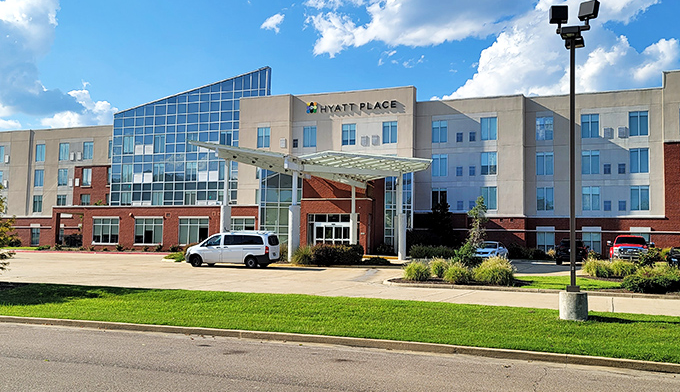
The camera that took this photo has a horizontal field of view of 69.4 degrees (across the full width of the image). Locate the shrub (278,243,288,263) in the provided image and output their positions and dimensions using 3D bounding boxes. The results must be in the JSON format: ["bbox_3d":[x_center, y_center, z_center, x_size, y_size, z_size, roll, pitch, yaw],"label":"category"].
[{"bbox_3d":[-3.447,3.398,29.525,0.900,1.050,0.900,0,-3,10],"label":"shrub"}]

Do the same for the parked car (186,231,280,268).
[{"bbox_3d":[-6.043,2.972,27.592,5.140,1.920,1.950,0,-3,12],"label":"parked car"}]

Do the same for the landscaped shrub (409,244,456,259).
[{"bbox_3d":[6.551,3.879,34.771,3.200,1.080,1.300,0,-3,20],"label":"landscaped shrub"}]

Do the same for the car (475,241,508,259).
[{"bbox_3d":[9.904,3.714,32.535,1.840,1.460,4.750,-1,-3,28],"label":"car"}]

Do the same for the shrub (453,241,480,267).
[{"bbox_3d":[5.639,2.870,21.836,1.200,1.480,1.200,0,-3,20],"label":"shrub"}]

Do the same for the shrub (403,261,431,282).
[{"bbox_3d":[3.329,3.237,21.359,1.120,0.830,1.120,0,-3,20],"label":"shrub"}]

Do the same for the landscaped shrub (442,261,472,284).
[{"bbox_3d":[4.990,3.201,20.767,1.200,0.880,1.200,0,-3,20],"label":"landscaped shrub"}]

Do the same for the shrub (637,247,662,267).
[{"bbox_3d":[15.333,3.295,24.331,1.100,1.280,1.100,0,-3,20],"label":"shrub"}]

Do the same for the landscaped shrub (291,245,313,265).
[{"bbox_3d":[-2.239,3.372,28.525,1.150,1.040,1.150,0,-3,10],"label":"landscaped shrub"}]

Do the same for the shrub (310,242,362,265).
[{"bbox_3d":[-0.186,3.370,28.827,2.950,1.130,1.550,0,-3,8],"label":"shrub"}]

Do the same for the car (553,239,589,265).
[{"bbox_3d":[15.844,3.784,33.545,1.870,1.700,4.600,0,-3,20],"label":"car"}]

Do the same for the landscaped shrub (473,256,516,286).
[{"bbox_3d":[6.331,2.978,20.126,1.700,1.080,1.600,0,-3,20],"label":"landscaped shrub"}]

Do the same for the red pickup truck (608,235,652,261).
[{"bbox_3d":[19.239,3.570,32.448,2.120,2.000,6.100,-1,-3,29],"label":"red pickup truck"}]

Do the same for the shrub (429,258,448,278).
[{"bbox_3d":[4.551,3.283,22.572,0.880,0.900,0.880,0,-3,20],"label":"shrub"}]

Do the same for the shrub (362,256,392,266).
[{"bbox_3d":[2.220,3.793,29.034,1.550,0.520,1.300,0,-3,20],"label":"shrub"}]

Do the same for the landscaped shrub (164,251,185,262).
[{"bbox_3d":[-9.787,3.583,29.162,1.400,0.600,1.200,0,-3,20],"label":"landscaped shrub"}]

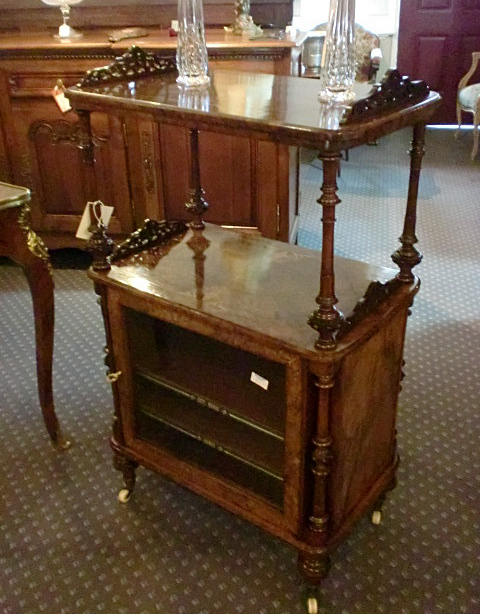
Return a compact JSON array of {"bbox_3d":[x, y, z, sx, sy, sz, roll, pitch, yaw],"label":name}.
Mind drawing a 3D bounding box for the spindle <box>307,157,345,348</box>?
[{"bbox_3d":[0.139,-0.079,1.025,0.060,0.330,0.060,-1,28,1],"label":"spindle"}]

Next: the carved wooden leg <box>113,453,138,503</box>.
[{"bbox_3d":[-0.297,0.444,1.695,0.066,0.168,0.066,-1,28,1],"label":"carved wooden leg"}]

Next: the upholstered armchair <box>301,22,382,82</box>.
[{"bbox_3d":[0.732,-1.769,5.067,0.650,0.880,0.620,1,28,4],"label":"upholstered armchair"}]

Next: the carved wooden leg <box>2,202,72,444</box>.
[{"bbox_3d":[-0.526,0.089,1.742,0.120,0.748,0.095,-8,29,-12],"label":"carved wooden leg"}]

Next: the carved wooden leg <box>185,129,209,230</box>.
[{"bbox_3d":[-0.105,-0.346,1.550,0.060,0.325,0.060,-1,28,1],"label":"carved wooden leg"}]

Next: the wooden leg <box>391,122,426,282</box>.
[{"bbox_3d":[0.328,-0.195,1.238,0.060,0.325,0.060,19,34,34],"label":"wooden leg"}]

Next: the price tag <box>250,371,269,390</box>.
[{"bbox_3d":[0.038,0.141,1.232,0.039,0.018,0.002,31,41,26],"label":"price tag"}]

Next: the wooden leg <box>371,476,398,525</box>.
[{"bbox_3d":[0.355,0.477,1.594,0.066,0.168,0.066,19,34,34],"label":"wooden leg"}]

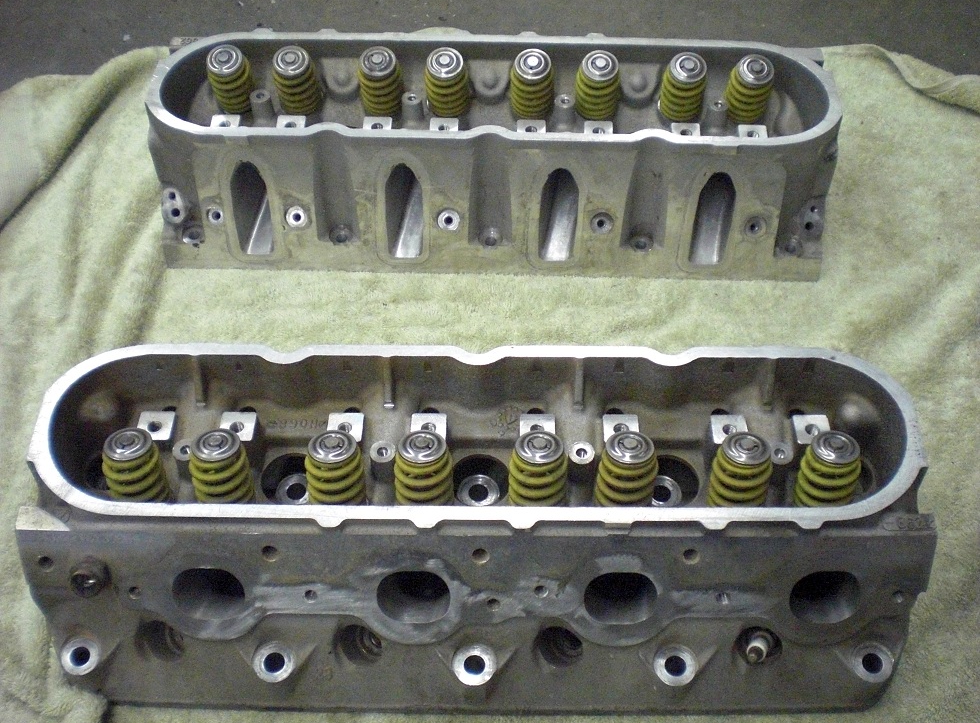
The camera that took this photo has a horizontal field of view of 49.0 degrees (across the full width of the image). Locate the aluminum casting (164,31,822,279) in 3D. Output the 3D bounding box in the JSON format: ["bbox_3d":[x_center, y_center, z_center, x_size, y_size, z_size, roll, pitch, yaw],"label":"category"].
[{"bbox_3d":[0.002,-0.180,0.829,0.500,0.120,0.196,1,53,2],"label":"aluminum casting"}]

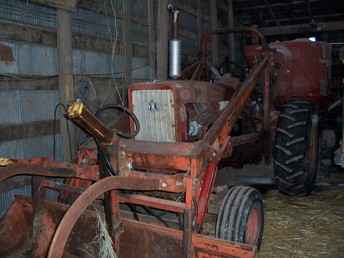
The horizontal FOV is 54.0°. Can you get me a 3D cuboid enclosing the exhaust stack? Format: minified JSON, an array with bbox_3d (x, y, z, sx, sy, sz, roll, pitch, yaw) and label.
[{"bbox_3d":[0.031,-0.938,3.680,0.130,0.810,0.135,4,7,31],"label":"exhaust stack"}]

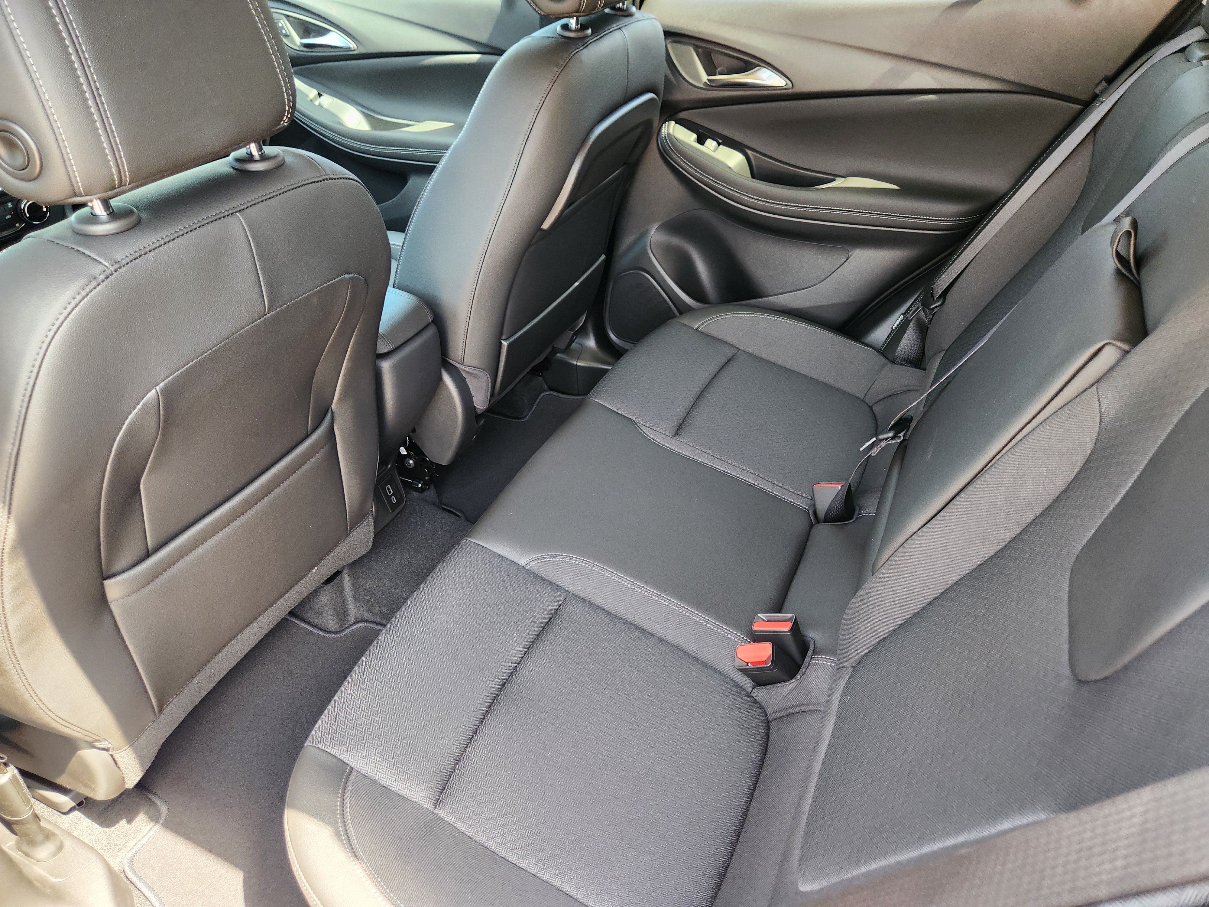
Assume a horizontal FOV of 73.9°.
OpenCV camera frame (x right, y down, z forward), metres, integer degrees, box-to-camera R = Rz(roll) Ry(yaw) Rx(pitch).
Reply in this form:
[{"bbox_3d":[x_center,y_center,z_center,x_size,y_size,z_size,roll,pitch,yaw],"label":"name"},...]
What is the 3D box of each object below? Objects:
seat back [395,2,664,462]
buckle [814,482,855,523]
[{"bbox_3d":[-0.127,-0.382,1.319,0.200,0.680,0.490,30,44,7],"label":"seat back"},{"bbox_3d":[0.316,0.073,1.105,0.043,0.068,0.026,-4,8,29],"label":"buckle"}]

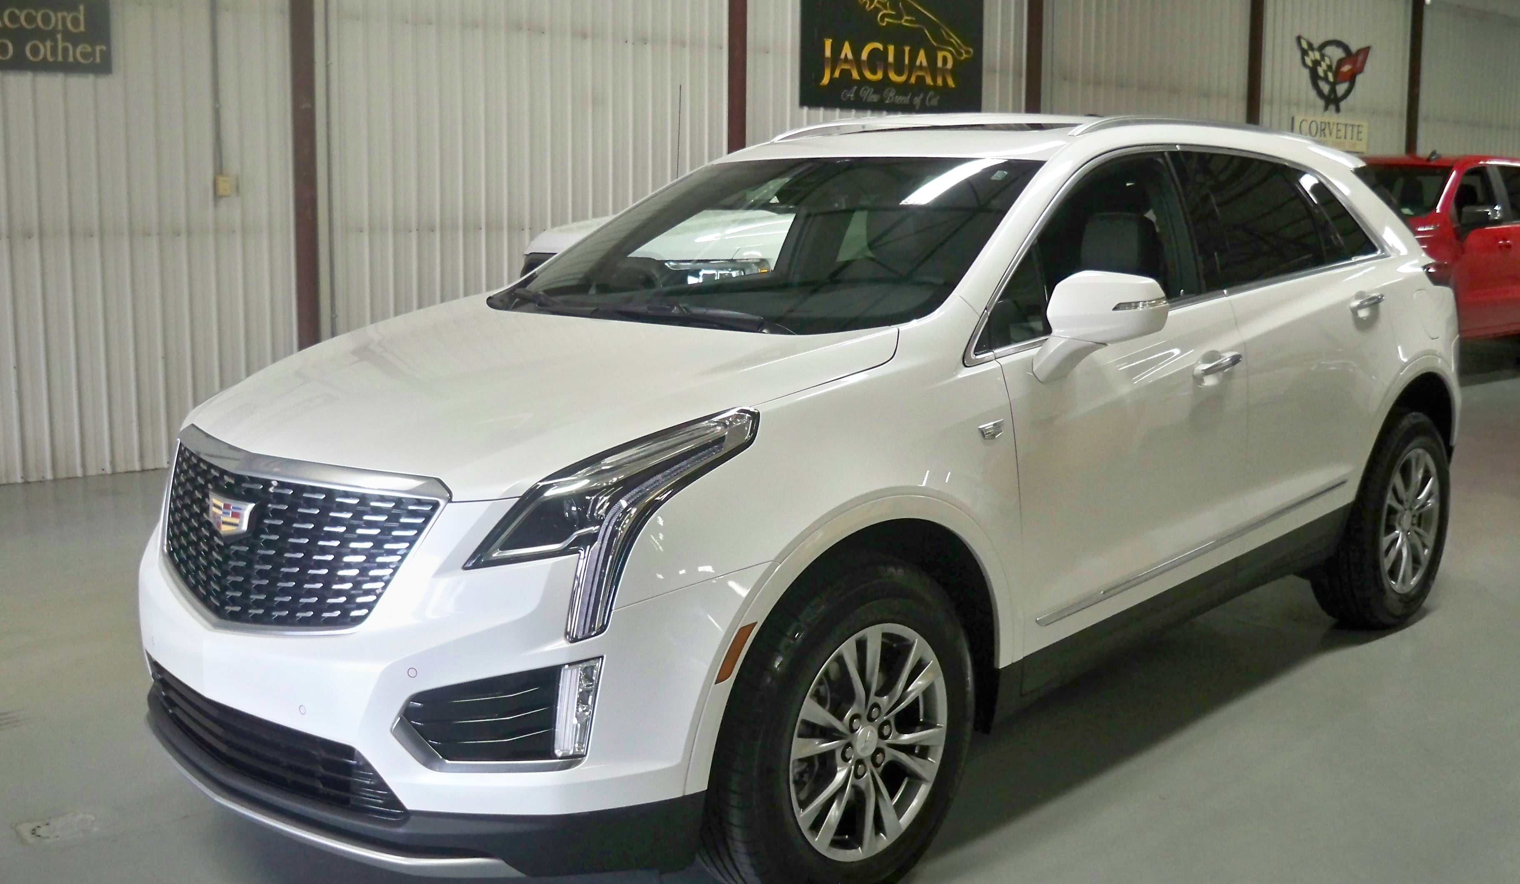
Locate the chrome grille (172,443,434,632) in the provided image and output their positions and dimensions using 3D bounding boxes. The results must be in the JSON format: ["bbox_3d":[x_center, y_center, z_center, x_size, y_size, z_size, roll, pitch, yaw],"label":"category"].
[{"bbox_3d":[-1.032,0.207,3.169,1.020,0.315,0.190,9,13,43],"label":"chrome grille"}]

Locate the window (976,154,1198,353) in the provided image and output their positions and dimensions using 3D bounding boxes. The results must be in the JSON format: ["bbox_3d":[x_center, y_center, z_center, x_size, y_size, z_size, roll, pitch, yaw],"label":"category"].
[{"bbox_3d":[0.811,-0.497,3.869,1.040,0.465,0.060,-10,-5,-45],"label":"window"}]

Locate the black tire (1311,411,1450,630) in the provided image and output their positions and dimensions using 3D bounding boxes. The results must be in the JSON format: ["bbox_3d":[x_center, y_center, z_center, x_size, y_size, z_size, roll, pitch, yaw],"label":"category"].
[{"bbox_3d":[2.154,0.254,5.320,0.240,0.752,0.755,9,13,43],"label":"black tire"}]

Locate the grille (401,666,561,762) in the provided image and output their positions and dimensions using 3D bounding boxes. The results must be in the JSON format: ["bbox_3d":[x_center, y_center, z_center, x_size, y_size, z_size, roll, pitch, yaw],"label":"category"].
[{"bbox_3d":[-0.514,0.503,2.840,0.330,0.195,0.080,2,10,14],"label":"grille"}]

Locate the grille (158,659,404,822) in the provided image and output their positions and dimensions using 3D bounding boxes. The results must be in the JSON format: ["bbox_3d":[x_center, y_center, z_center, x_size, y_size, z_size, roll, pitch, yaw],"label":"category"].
[{"bbox_3d":[-1.067,0.587,3.193,1.000,0.170,0.140,9,13,43],"label":"grille"}]

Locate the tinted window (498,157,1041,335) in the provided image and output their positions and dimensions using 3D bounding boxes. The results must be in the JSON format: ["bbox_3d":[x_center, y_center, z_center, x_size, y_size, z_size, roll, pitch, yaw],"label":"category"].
[{"bbox_3d":[0.024,-0.569,4.148,1.440,0.110,0.890,9,41,43],"label":"tinted window"}]

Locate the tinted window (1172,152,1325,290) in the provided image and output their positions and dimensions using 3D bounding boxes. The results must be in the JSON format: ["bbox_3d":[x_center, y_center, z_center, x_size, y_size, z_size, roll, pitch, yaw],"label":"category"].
[{"bbox_3d":[1.429,-0.651,4.505,0.780,0.390,0.060,-10,-5,-45],"label":"tinted window"}]

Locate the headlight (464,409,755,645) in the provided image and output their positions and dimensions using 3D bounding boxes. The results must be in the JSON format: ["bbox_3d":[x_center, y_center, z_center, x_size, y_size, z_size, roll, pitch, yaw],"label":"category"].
[{"bbox_3d":[-0.261,0.148,2.931,0.290,0.375,0.550,6,12,34],"label":"headlight"}]

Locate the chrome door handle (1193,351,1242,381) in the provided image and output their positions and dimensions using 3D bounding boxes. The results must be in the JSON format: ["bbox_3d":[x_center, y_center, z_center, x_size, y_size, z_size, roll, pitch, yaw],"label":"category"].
[{"bbox_3d":[1.220,-0.204,4.112,0.060,0.055,0.240,9,13,43],"label":"chrome door handle"}]

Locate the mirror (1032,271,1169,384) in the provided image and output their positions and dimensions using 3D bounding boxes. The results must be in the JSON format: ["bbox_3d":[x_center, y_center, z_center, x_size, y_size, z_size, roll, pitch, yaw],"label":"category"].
[{"bbox_3d":[0.797,-0.272,3.590,0.230,0.260,0.250,9,13,43],"label":"mirror"}]

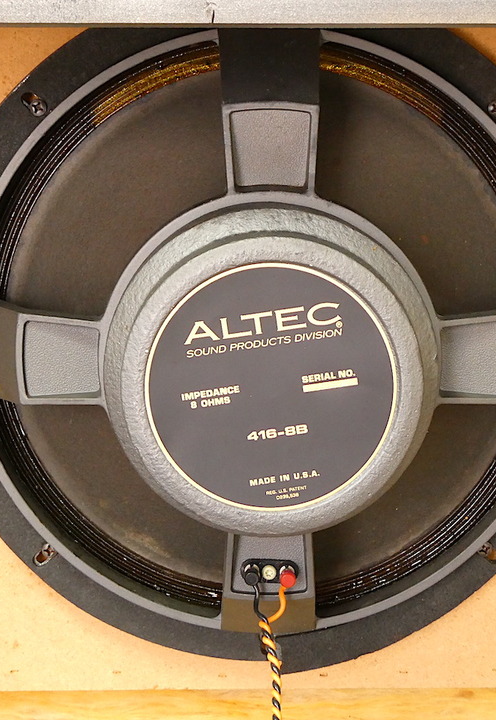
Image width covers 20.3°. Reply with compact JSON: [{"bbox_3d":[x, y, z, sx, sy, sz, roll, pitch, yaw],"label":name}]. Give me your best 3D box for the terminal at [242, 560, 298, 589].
[{"bbox_3d":[0.012,0.117,0.748,0.030,0.015,0.011,0,21,0],"label":"terminal"}]

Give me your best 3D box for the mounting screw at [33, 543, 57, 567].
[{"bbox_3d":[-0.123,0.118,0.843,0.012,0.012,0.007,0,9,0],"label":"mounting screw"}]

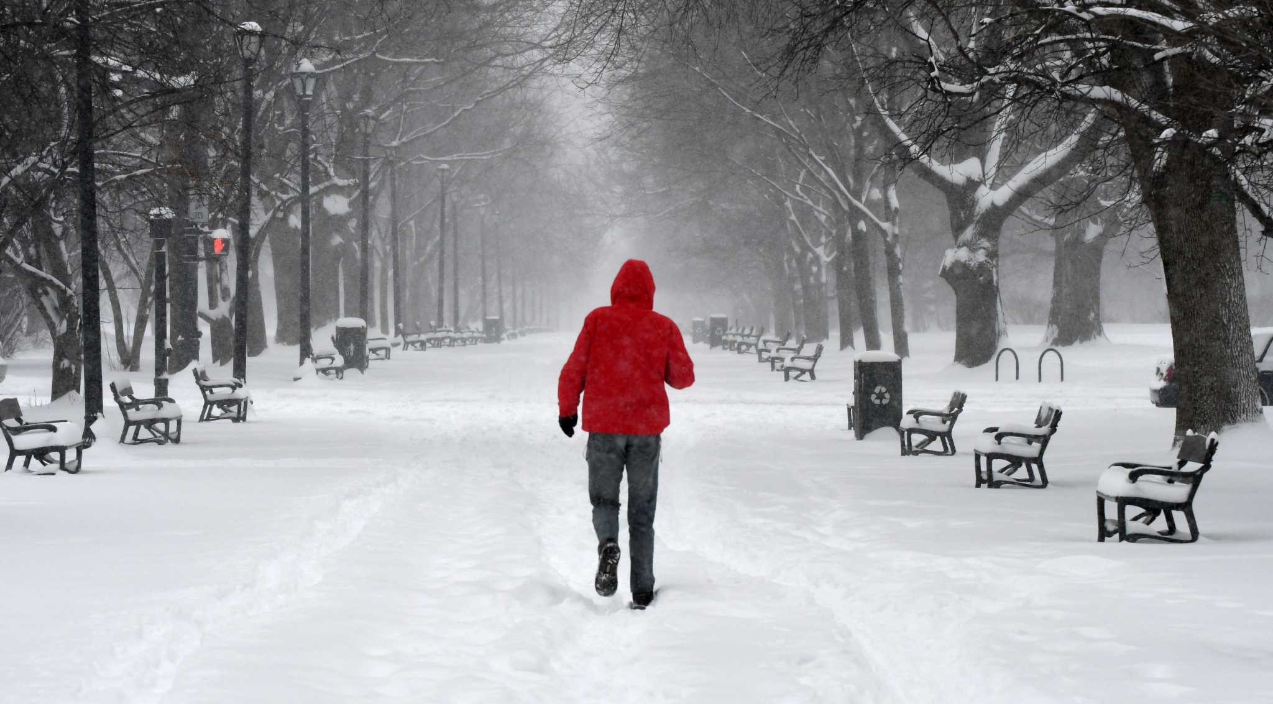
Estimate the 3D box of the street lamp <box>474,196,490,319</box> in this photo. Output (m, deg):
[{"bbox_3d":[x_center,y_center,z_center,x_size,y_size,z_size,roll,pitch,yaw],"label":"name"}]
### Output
[{"bbox_3d":[-6.732,-3.932,227.000,0.420,5.692,0.420,0,1,0],"label":"street lamp"}]

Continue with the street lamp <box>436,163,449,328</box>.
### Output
[{"bbox_3d":[-7.052,-3.781,189.000,0.480,6.050,0.480,0,0,0],"label":"street lamp"}]

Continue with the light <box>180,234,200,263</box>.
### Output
[{"bbox_3d":[-8.343,-1.940,97.000,0.360,0.460,0.360,0,0,0],"label":"light"}]

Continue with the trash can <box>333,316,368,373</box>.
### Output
[{"bbox_3d":[-5.501,-0.105,100.000,0.570,1.090,0.570,0,0,0],"label":"trash can"}]

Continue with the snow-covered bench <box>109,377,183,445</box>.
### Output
[{"bbox_3d":[-5.871,0.716,62.300,0.700,0.800,1.700,0,0,0],"label":"snow-covered bench"}]

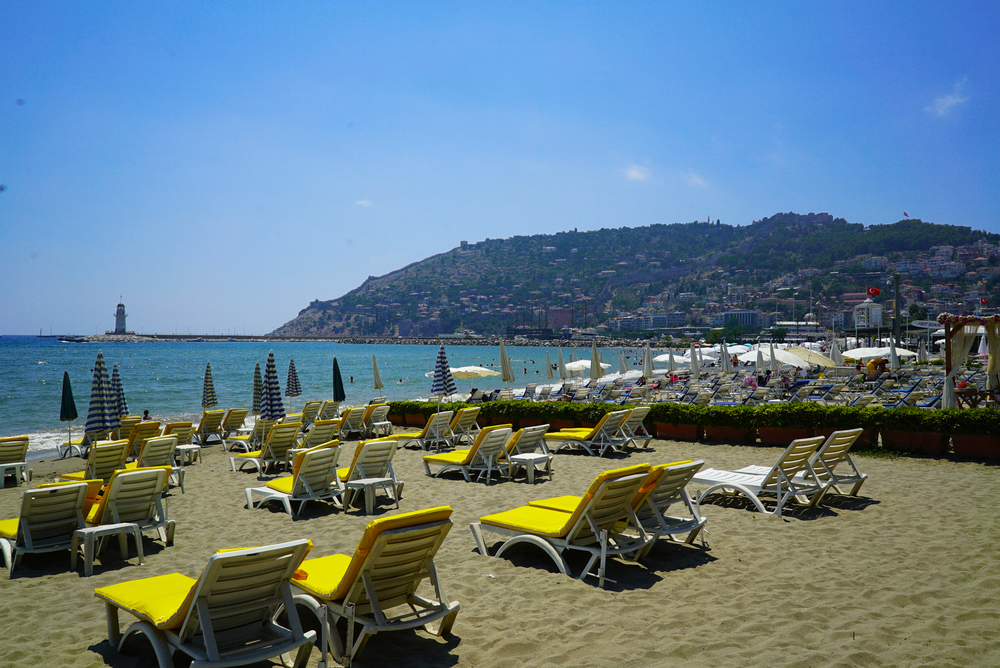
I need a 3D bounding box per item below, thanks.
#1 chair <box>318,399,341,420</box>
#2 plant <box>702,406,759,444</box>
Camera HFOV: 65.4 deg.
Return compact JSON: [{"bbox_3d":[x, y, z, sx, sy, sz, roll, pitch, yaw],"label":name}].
[{"bbox_3d":[-6.474,2.914,28.238,0.700,0.910,1.800,0,-4,-40],"label":"chair"},{"bbox_3d":[4.460,1.710,15.100,1.030,0.760,0.500,0,0,41],"label":"plant"}]

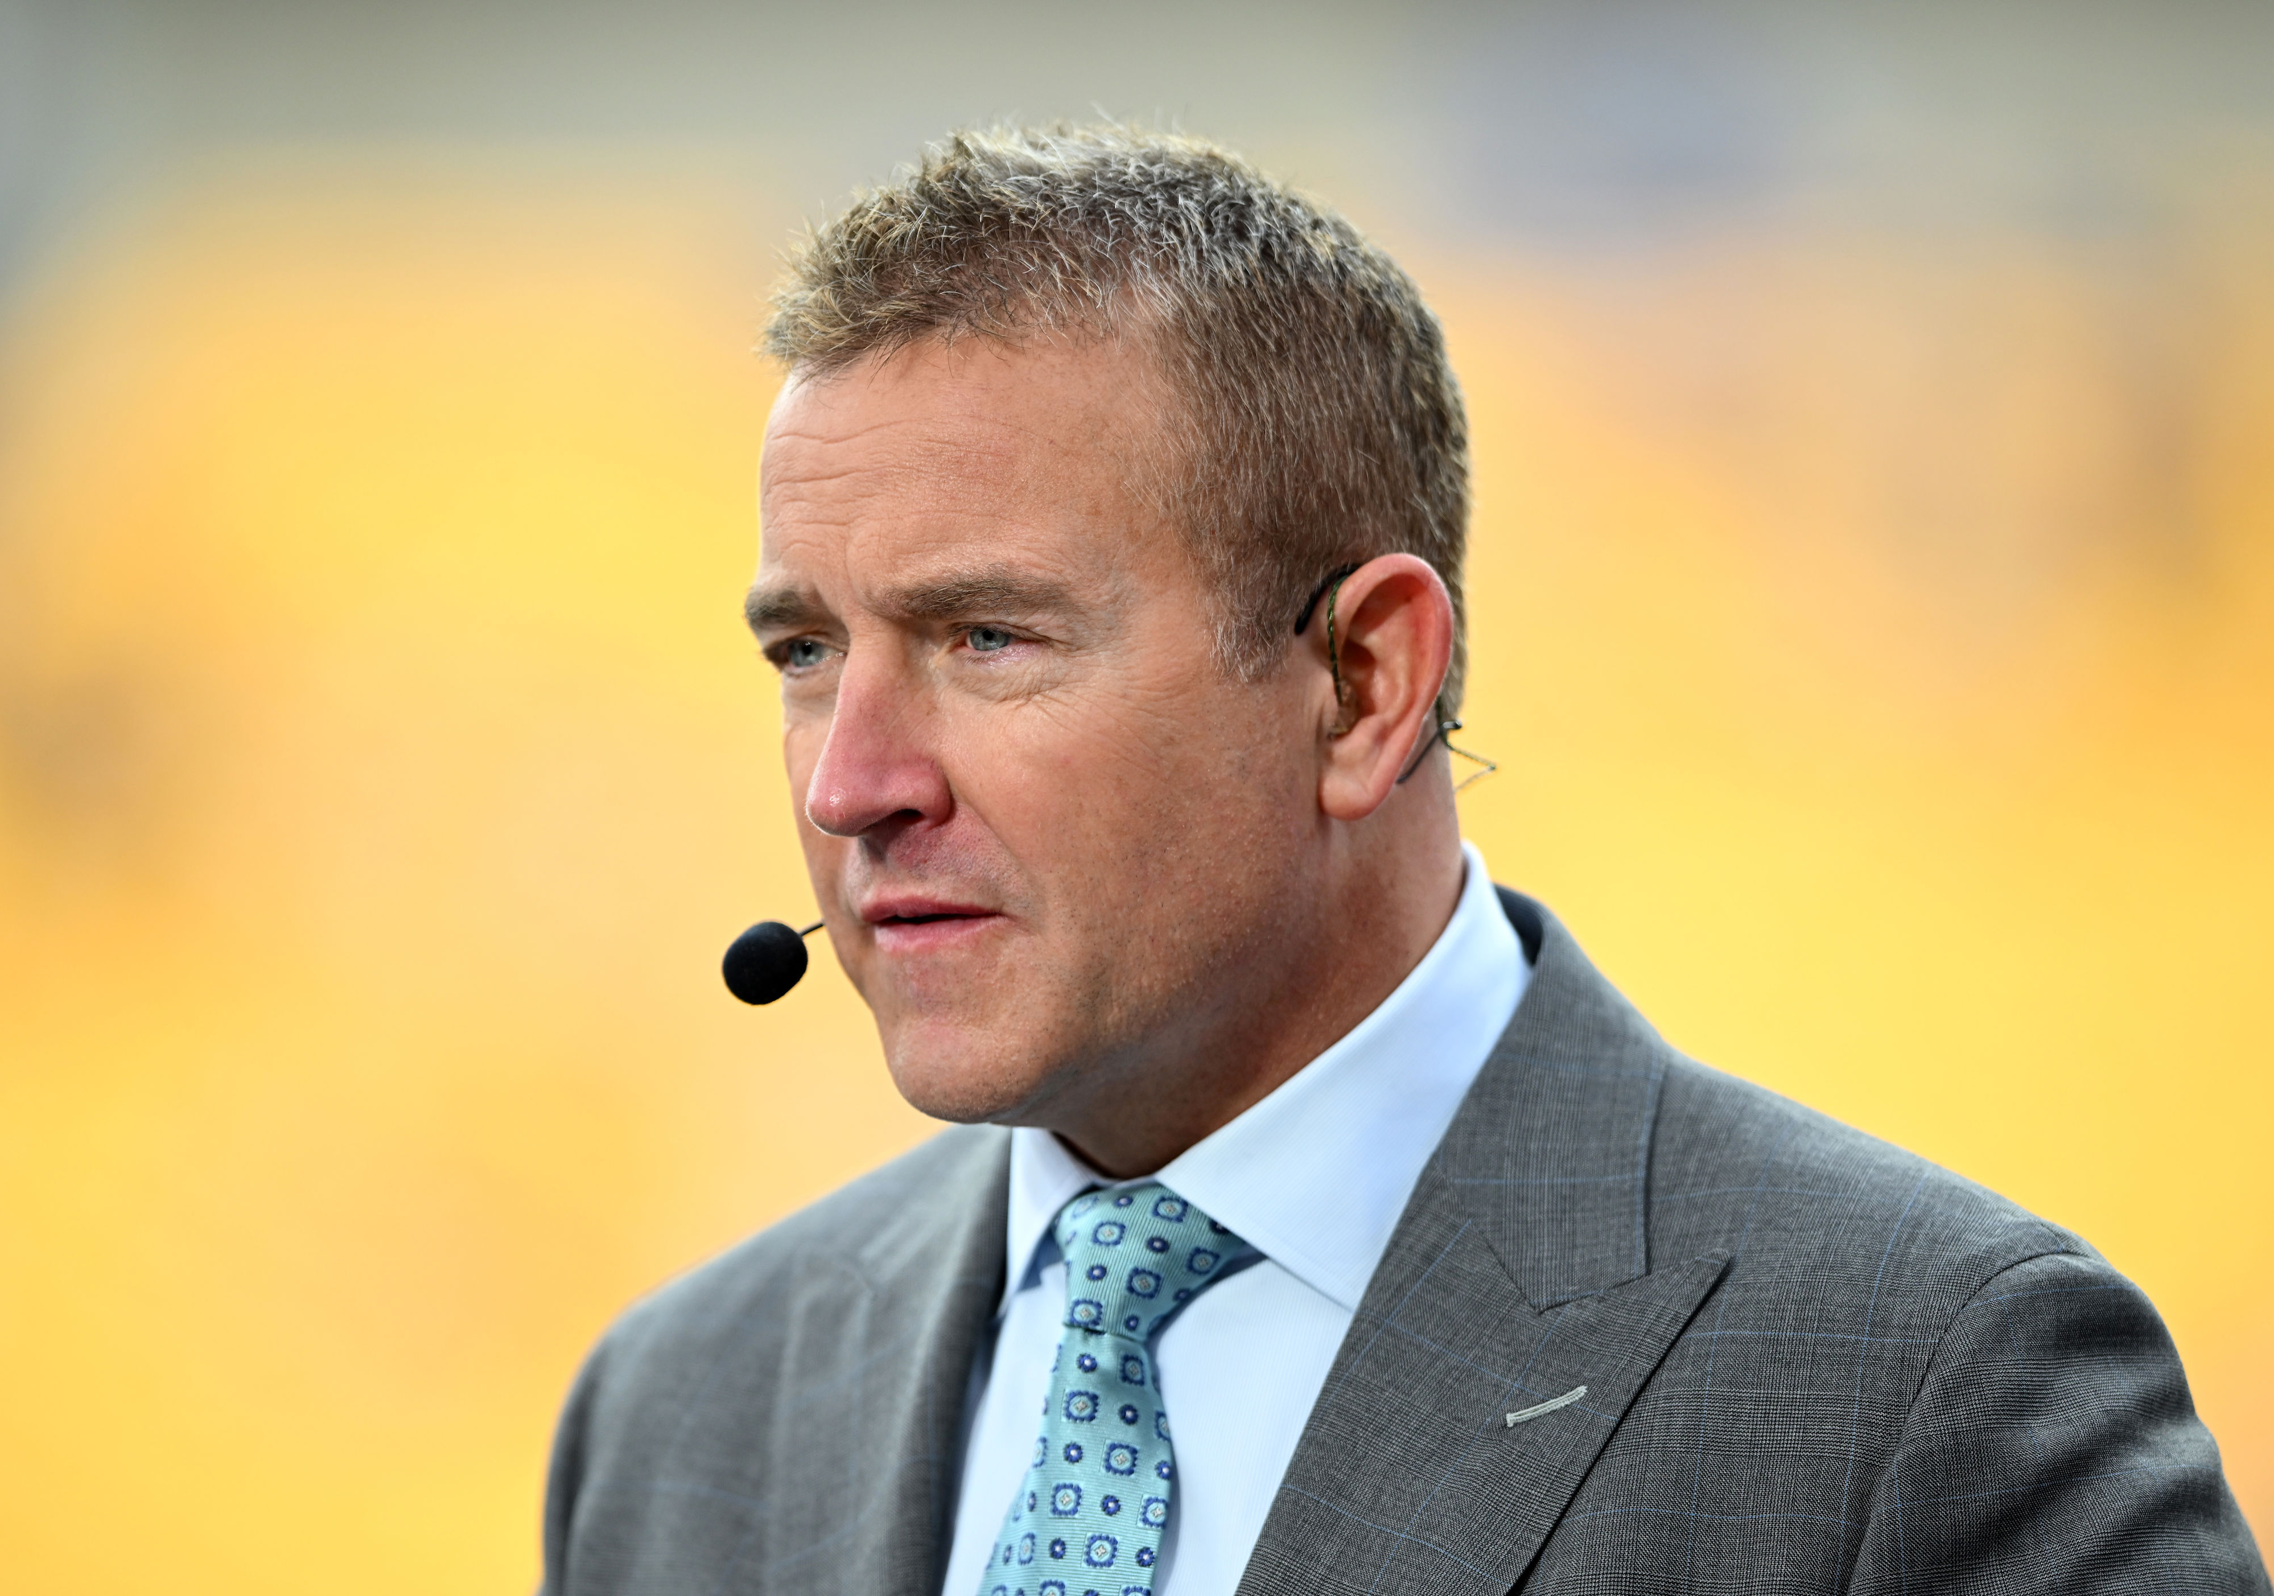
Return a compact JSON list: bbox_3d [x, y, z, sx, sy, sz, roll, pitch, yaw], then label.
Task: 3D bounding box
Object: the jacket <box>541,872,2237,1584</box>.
[{"bbox_3d":[0.060,0.400,6.750,0.560,0.770,0.340,-1,-2,38],"label":"jacket"}]

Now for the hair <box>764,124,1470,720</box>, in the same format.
[{"bbox_3d":[-0.004,-0.092,6.720,0.170,0.165,0.200,-2,-2,43],"label":"hair"}]

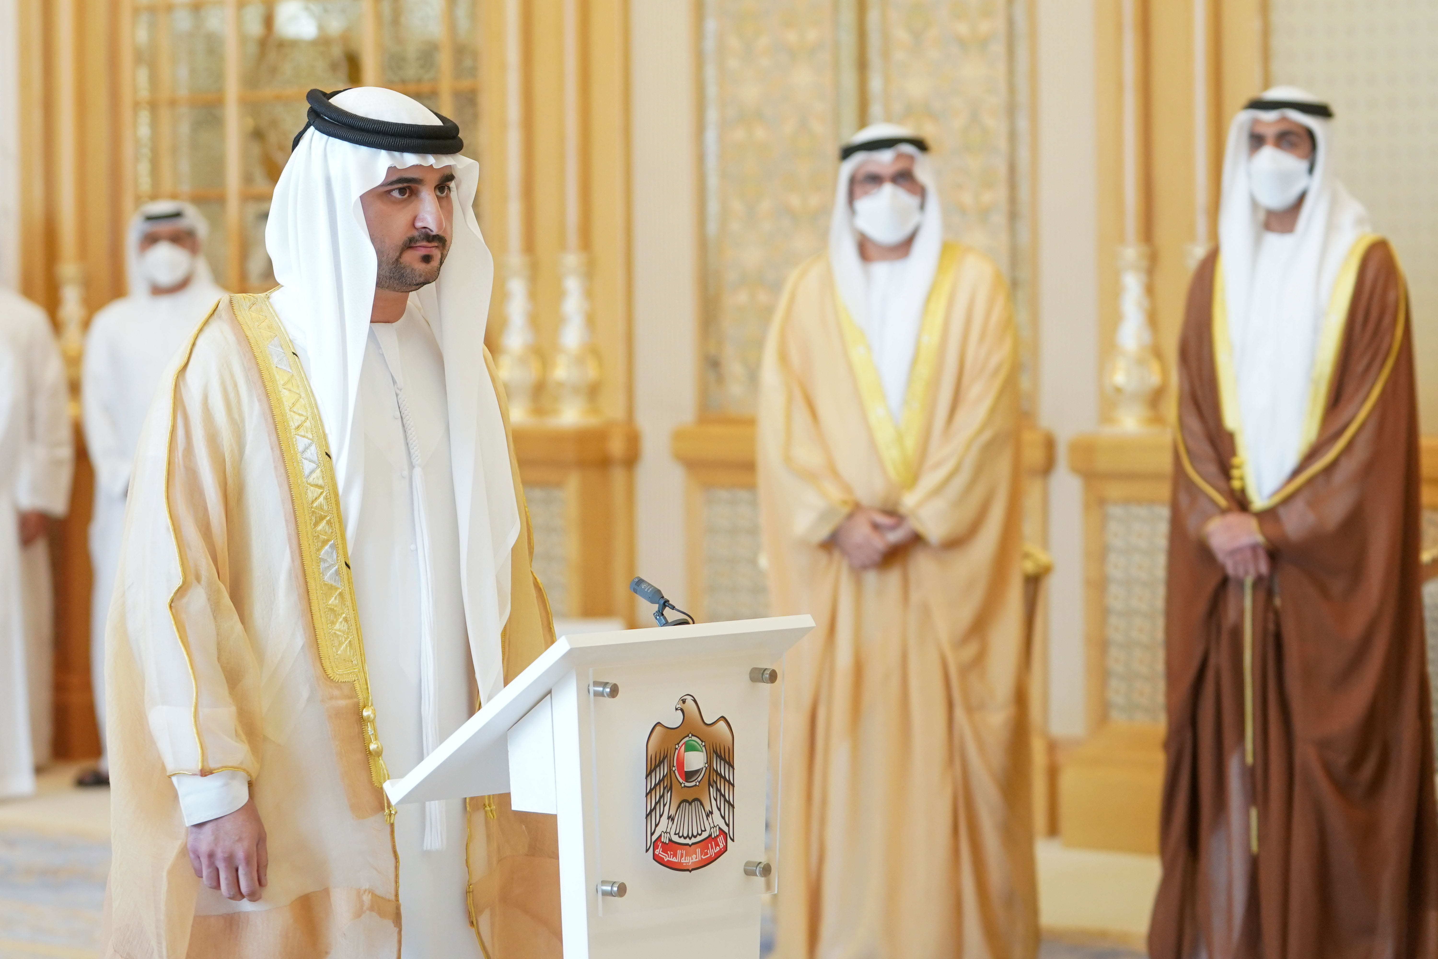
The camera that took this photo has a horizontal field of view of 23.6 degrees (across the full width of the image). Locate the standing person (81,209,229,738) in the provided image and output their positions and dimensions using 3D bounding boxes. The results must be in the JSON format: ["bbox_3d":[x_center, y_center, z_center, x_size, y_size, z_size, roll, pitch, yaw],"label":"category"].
[{"bbox_3d":[-1.659,0.020,10.300,0.520,1.740,0.360,0,3,5],"label":"standing person"}]

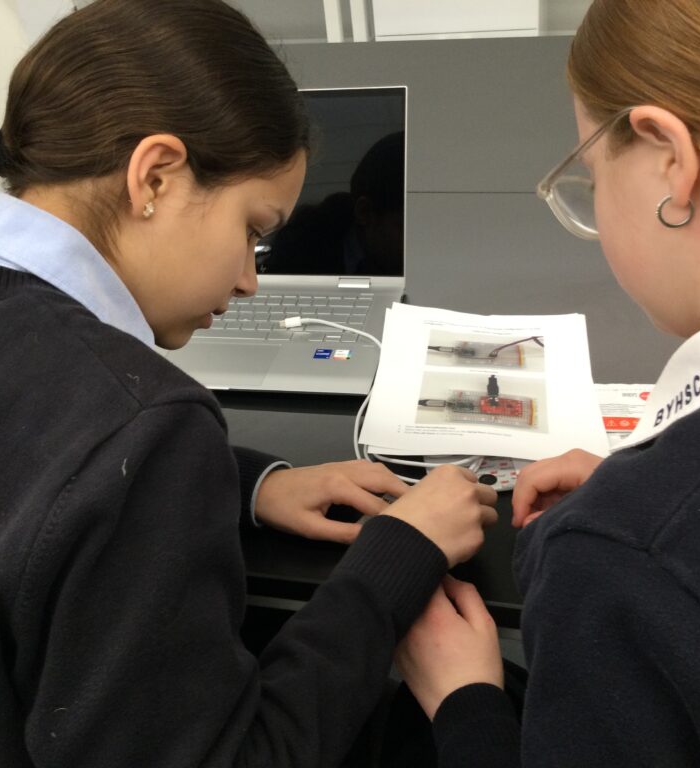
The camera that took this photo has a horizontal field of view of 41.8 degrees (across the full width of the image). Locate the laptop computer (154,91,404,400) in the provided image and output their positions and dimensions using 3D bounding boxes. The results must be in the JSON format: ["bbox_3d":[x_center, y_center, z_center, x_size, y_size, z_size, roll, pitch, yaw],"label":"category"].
[{"bbox_3d":[-0.130,-0.171,1.043,0.358,0.230,0.335,2,33,12],"label":"laptop computer"}]

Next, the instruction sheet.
[{"bbox_3d":[0.135,-0.013,0.920,0.216,0.016,0.279,2,32,8],"label":"instruction sheet"}]

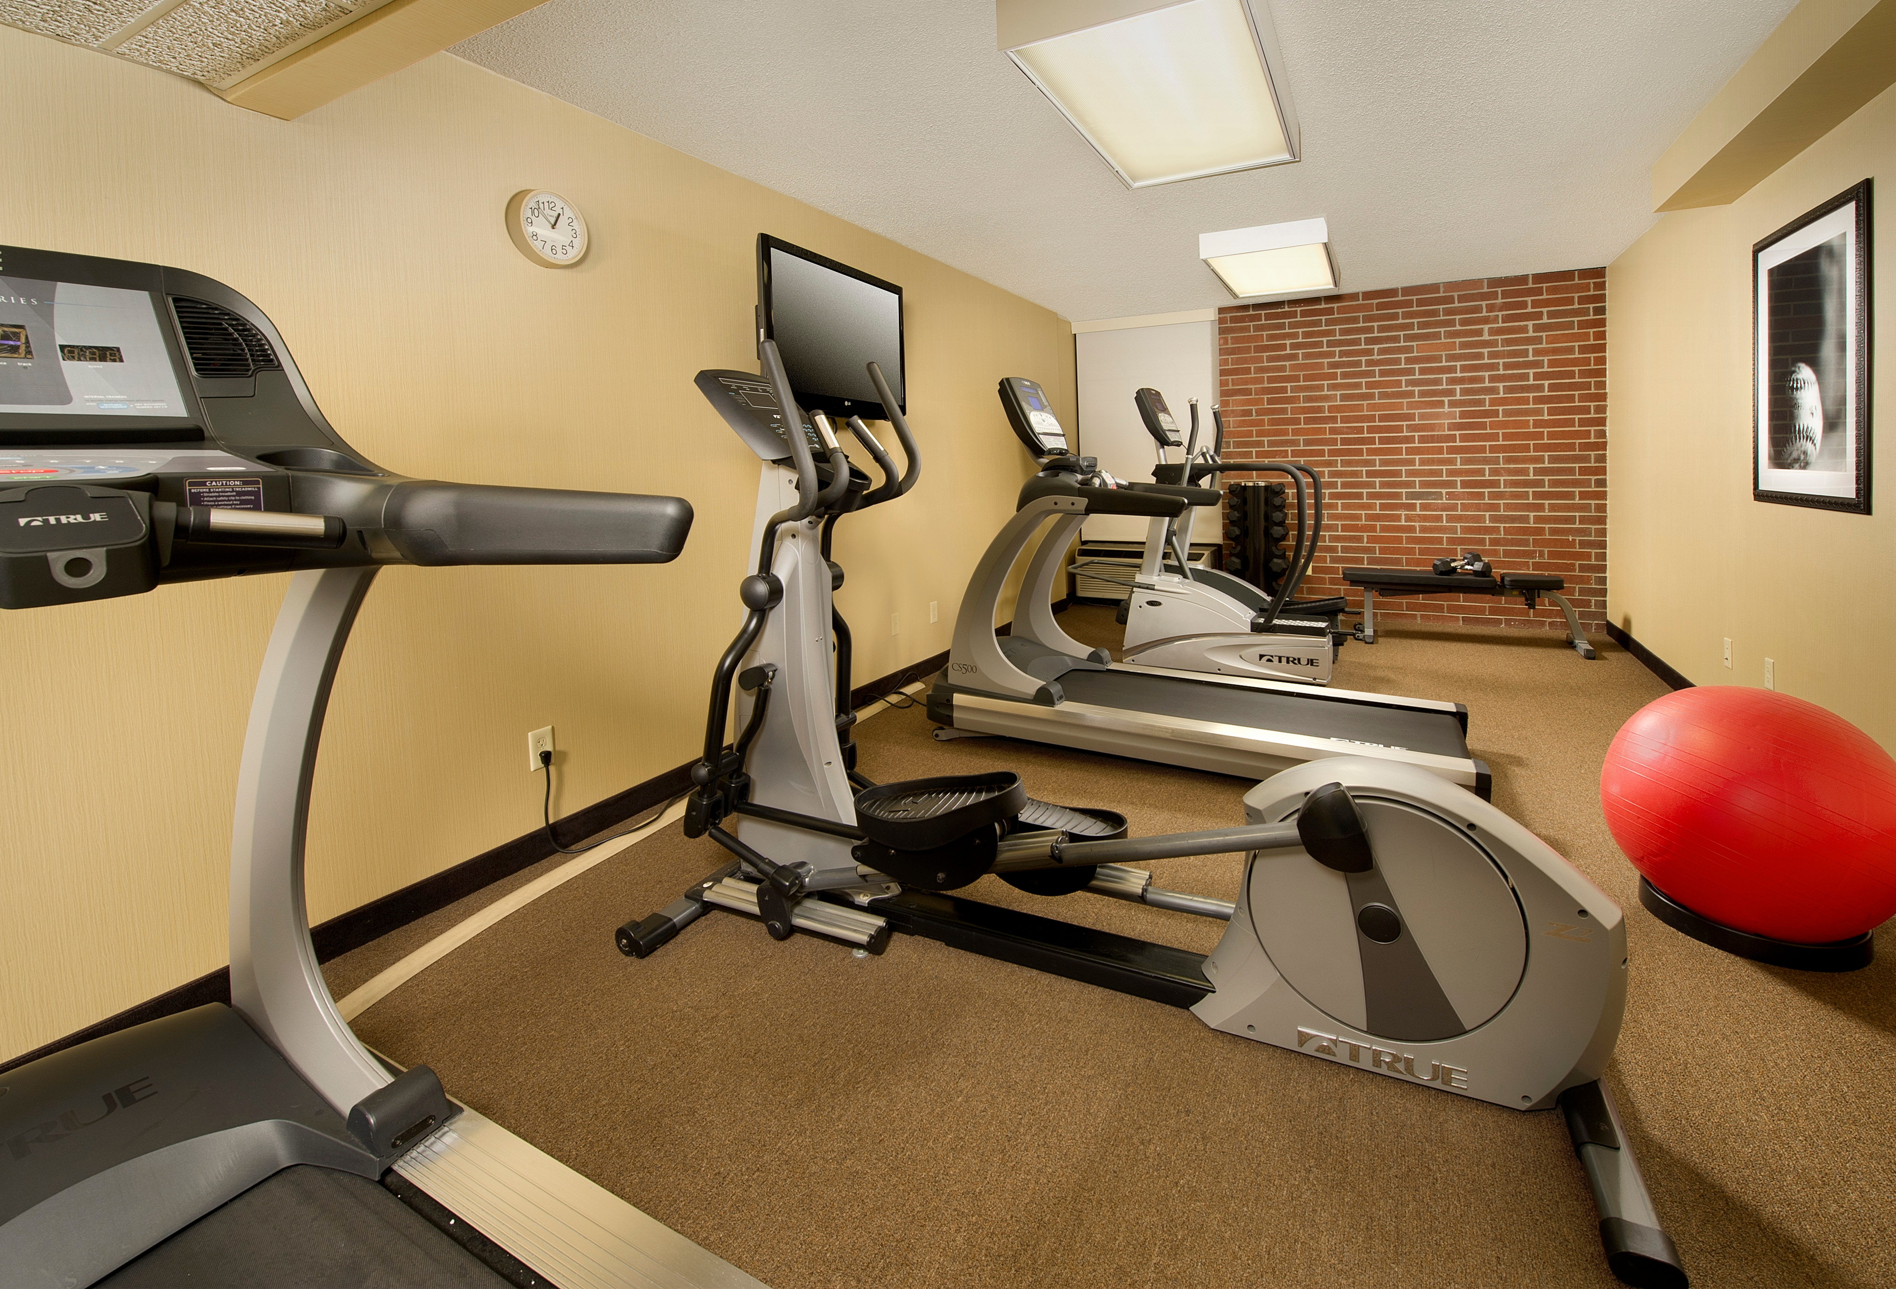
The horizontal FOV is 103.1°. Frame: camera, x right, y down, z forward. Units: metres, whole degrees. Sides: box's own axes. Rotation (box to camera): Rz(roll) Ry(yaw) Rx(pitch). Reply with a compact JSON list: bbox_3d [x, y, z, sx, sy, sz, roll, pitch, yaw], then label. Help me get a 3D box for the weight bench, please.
[{"bbox_3d":[3.137,-0.236,4.626,1.260,0.430,0.550,3,10,22],"label":"weight bench"}]

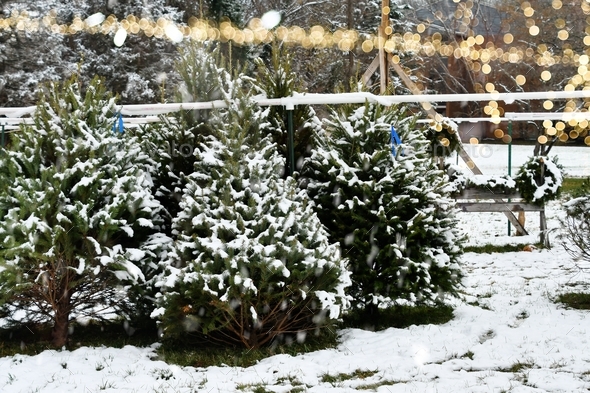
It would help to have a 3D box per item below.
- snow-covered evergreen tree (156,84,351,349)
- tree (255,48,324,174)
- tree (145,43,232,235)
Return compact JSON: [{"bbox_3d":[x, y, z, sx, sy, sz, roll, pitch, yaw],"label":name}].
[{"bbox_3d":[-0.300,0.117,7.450,1.320,1.850,1.300,0,3,0],"label":"snow-covered evergreen tree"},{"bbox_3d":[-0.070,-0.170,9.100,1.100,2.150,1.100,0,3,0],"label":"tree"},{"bbox_3d":[-0.850,-0.170,9.000,1.150,2.150,1.150,0,3,0],"label":"tree"}]

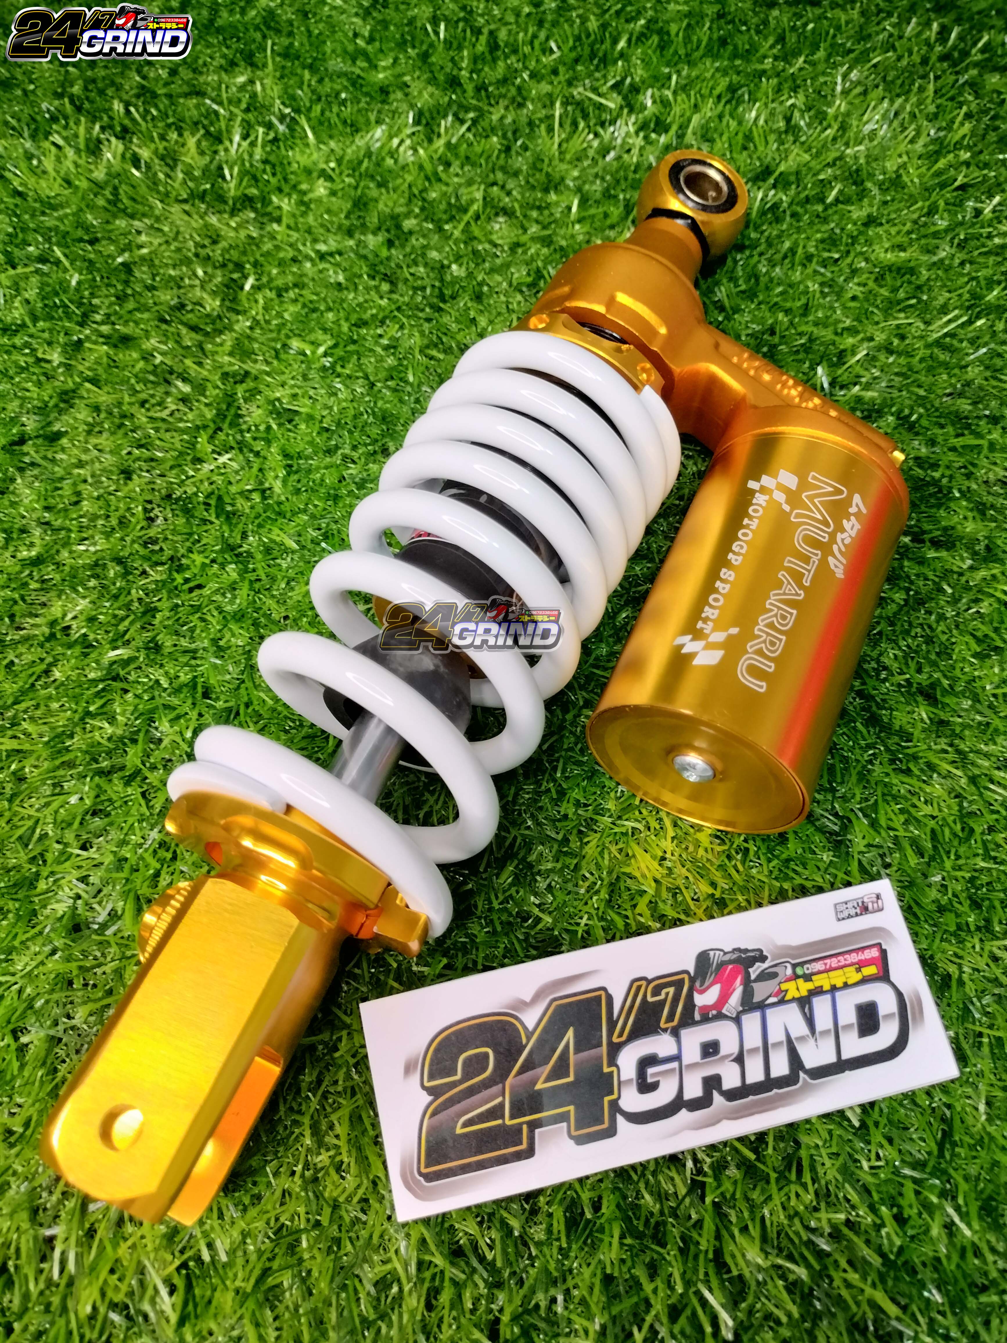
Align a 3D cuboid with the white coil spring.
[{"bbox_3d":[-0.010,-0.017,0.250,0.065,0.065,0.147,23,64,11],"label":"white coil spring"}]

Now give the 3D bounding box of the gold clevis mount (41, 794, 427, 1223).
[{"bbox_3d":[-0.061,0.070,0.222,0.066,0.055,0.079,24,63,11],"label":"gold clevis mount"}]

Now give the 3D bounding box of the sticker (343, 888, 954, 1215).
[{"bbox_3d":[0.037,0.087,0.248,0.134,0.002,0.047,-12,70,-6],"label":"sticker"}]

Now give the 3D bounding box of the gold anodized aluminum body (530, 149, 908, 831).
[{"bbox_3d":[0.053,-0.063,0.281,0.118,0.057,0.184,23,64,11],"label":"gold anodized aluminum body"}]

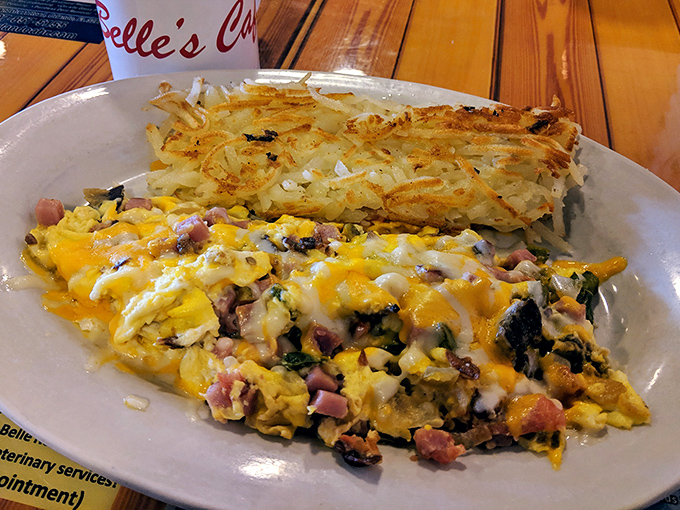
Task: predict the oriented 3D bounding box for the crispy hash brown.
[{"bbox_3d":[0.011,-0.050,0.244,0.178,0.034,0.060,4,49,0],"label":"crispy hash brown"}]

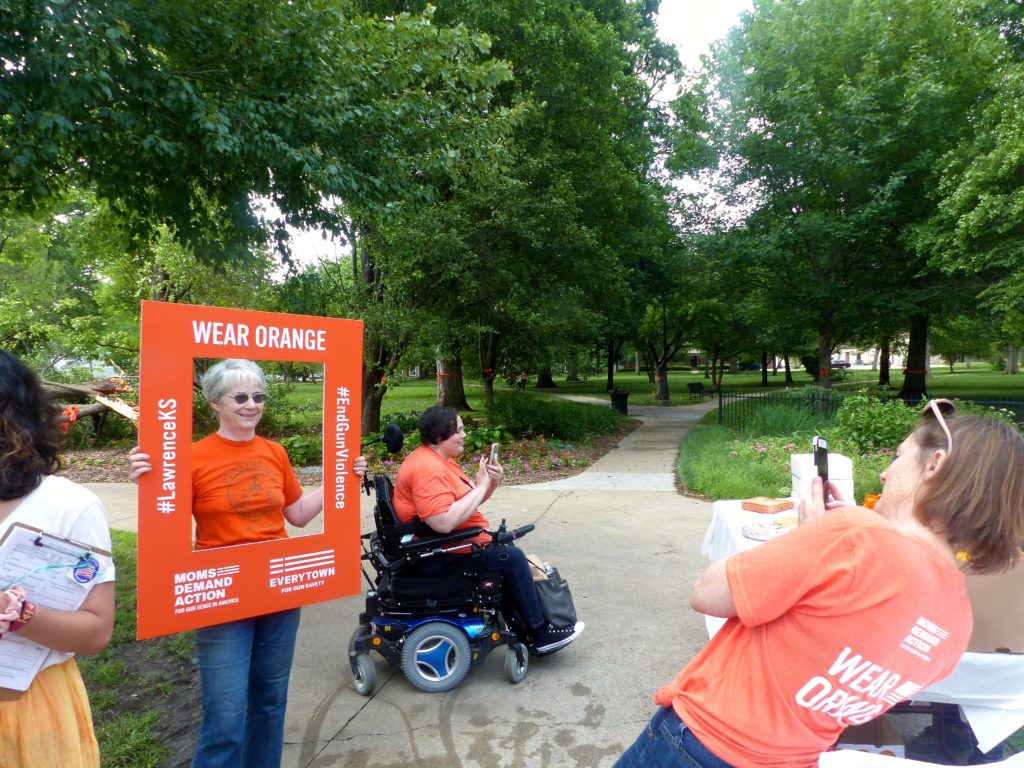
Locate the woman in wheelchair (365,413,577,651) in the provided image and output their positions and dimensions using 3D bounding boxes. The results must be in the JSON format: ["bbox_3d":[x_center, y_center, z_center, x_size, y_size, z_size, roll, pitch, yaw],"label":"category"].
[{"bbox_3d":[-0.170,0.767,4.024,1.070,1.300,0.560,0,1,-10],"label":"woman in wheelchair"}]

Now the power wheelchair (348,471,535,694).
[{"bbox_3d":[-0.350,0.983,3.982,1.040,1.090,0.650,0,1,-10],"label":"power wheelchair"}]

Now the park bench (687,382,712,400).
[{"bbox_3d":[9.456,0.380,37.000,0.620,0.850,1.600,1,2,35],"label":"park bench"}]

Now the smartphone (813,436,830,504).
[{"bbox_3d":[0.594,0.173,1.420,0.011,0.146,0.072,-5,-9,37],"label":"smartphone"}]

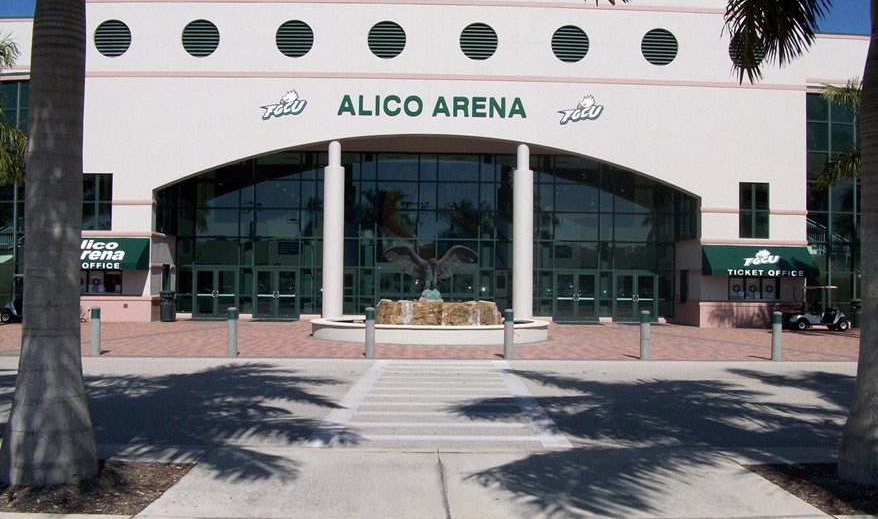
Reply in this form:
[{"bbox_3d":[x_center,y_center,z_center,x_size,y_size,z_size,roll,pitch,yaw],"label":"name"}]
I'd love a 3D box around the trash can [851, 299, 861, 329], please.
[{"bbox_3d":[17.244,2.235,35.500,0.580,1.180,0.580,1,-1,0],"label":"trash can"}]

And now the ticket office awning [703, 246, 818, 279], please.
[{"bbox_3d":[12.400,0.085,33.187,4.100,1.220,1.150,1,-1,-4],"label":"ticket office awning"}]

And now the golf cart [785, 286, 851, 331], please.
[{"bbox_3d":[14.801,1.903,33.975,2.330,1.750,1.200,1,-2,-2],"label":"golf cart"}]

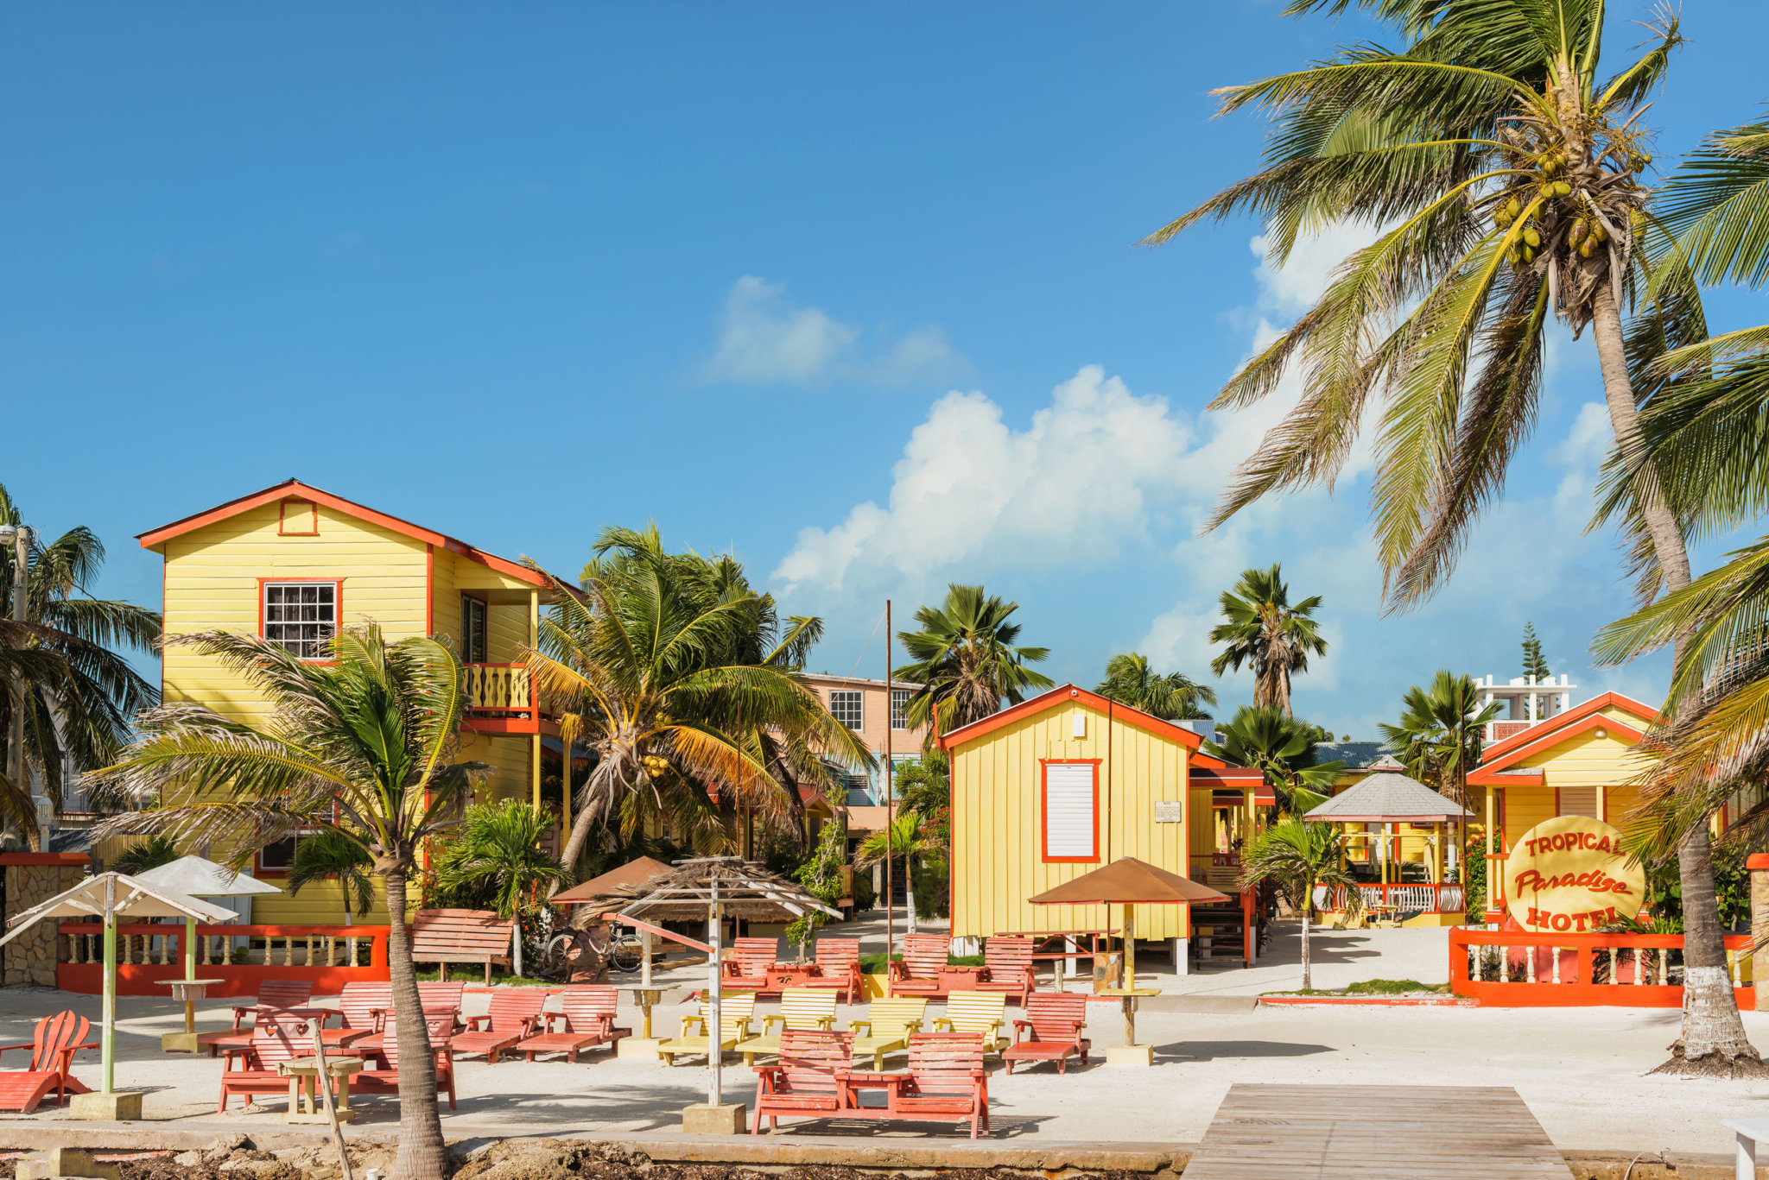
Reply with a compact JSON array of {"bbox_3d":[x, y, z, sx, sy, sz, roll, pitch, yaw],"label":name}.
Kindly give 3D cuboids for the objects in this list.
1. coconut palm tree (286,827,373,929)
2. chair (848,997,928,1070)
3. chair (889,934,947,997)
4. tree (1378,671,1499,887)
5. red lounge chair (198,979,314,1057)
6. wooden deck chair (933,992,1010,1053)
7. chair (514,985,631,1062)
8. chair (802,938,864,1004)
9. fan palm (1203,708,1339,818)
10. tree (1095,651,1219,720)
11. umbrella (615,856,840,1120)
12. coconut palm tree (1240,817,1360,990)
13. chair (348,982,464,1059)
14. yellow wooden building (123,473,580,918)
[{"bbox_3d":[-8.545,4.896,38.000,1.500,2.490,1.500,0,-6,0],"label":"coconut palm tree"},{"bbox_3d":[-0.060,4.618,25.587,0.700,0.680,1.650,-1,-5,15],"label":"chair"},{"bbox_3d":[0.458,4.926,31.900,0.680,0.920,0.820,-1,-6,13],"label":"chair"},{"bbox_3d":[15.570,5.697,68.776,3.400,6.880,3.400,0,-6,0],"label":"tree"},{"bbox_3d":[-6.400,4.431,25.281,0.720,0.720,1.850,-1,-6,11],"label":"red lounge chair"},{"bbox_3d":[0.780,4.652,26.287,0.700,0.740,1.600,-1,-5,15],"label":"wooden deck chair"},{"bbox_3d":[-3.300,4.661,26.386,0.700,0.740,1.600,-1,-5,15],"label":"chair"},{"bbox_3d":[-0.675,4.977,32.000,0.680,0.900,0.820,-1,-6,13],"label":"chair"},{"bbox_3d":[8.850,5.145,55.763,3.100,4.900,2.900,0,-5,0],"label":"fan palm"},{"bbox_3d":[8.642,5.990,77.792,4.200,8.110,4.200,0,-6,0],"label":"tree"},{"bbox_3d":[-1.316,3.054,18.586,1.900,2.100,1.900,0,-6,0],"label":"umbrella"},{"bbox_3d":[6.220,4.591,36.434,1.750,2.600,1.750,0,-5,0],"label":"coconut palm tree"},{"bbox_3d":[-5.100,4.670,26.486,0.700,0.740,1.600,-1,-5,15],"label":"chair"},{"bbox_3d":[-8.291,2.623,42.902,6.870,8.050,8.000,-1,-6,5],"label":"yellow wooden building"}]

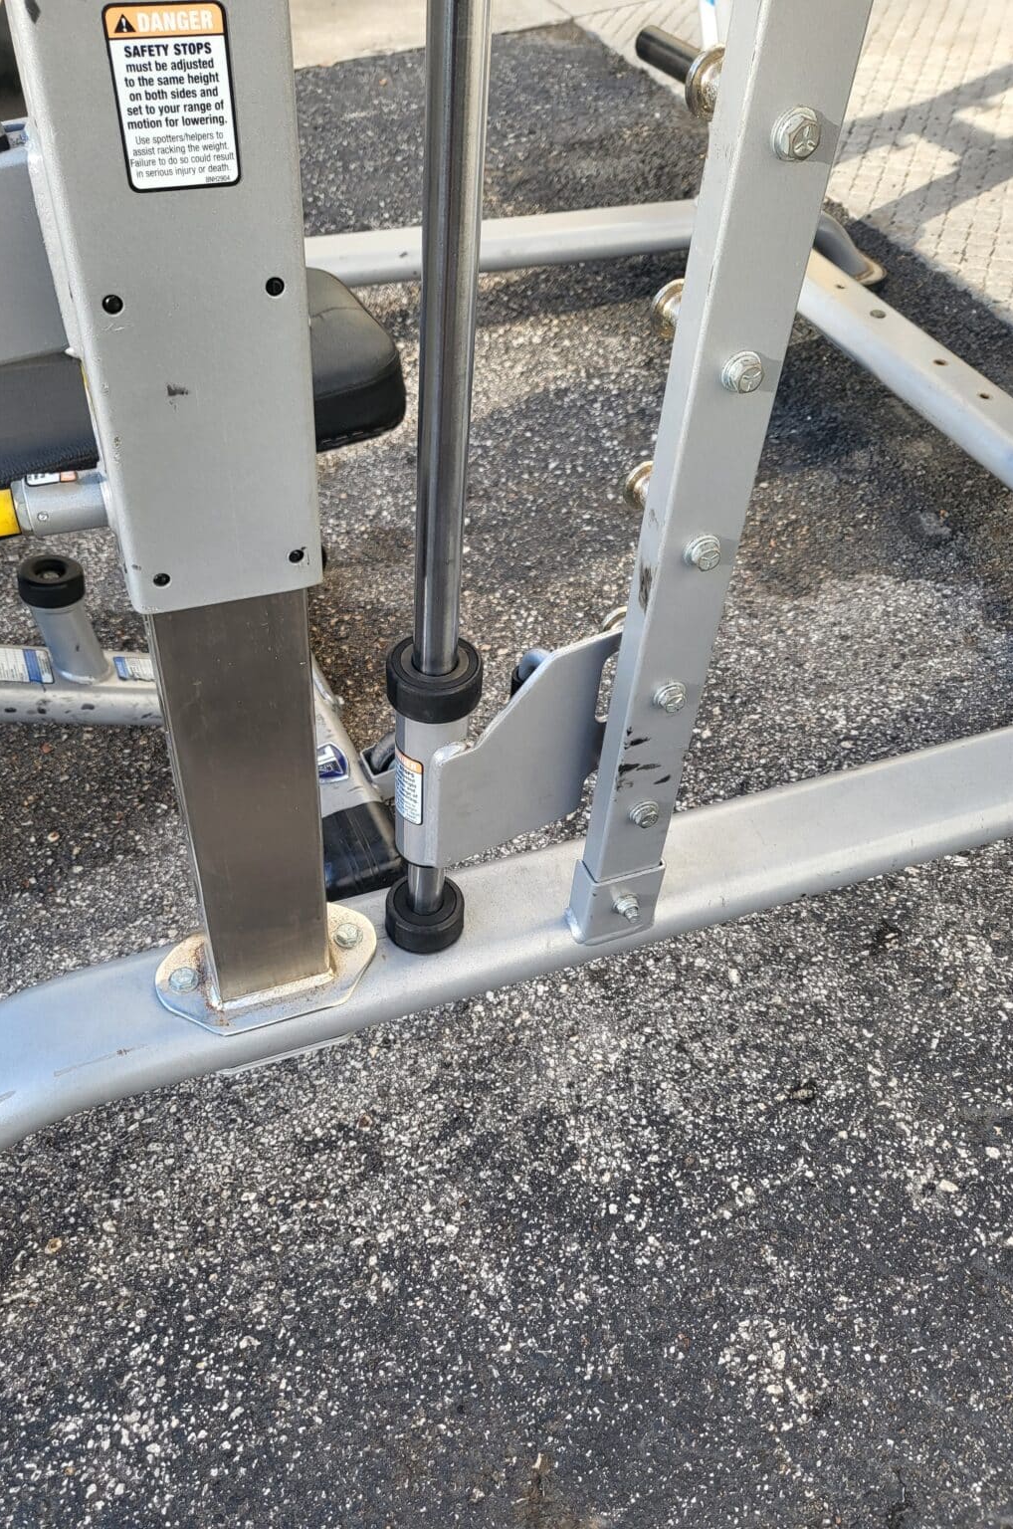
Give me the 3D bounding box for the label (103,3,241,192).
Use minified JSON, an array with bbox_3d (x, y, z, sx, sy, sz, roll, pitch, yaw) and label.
[{"bbox_3d":[-0.118,-0.237,0.410,0.041,0.059,0.002,-14,47,-19],"label":"label"}]

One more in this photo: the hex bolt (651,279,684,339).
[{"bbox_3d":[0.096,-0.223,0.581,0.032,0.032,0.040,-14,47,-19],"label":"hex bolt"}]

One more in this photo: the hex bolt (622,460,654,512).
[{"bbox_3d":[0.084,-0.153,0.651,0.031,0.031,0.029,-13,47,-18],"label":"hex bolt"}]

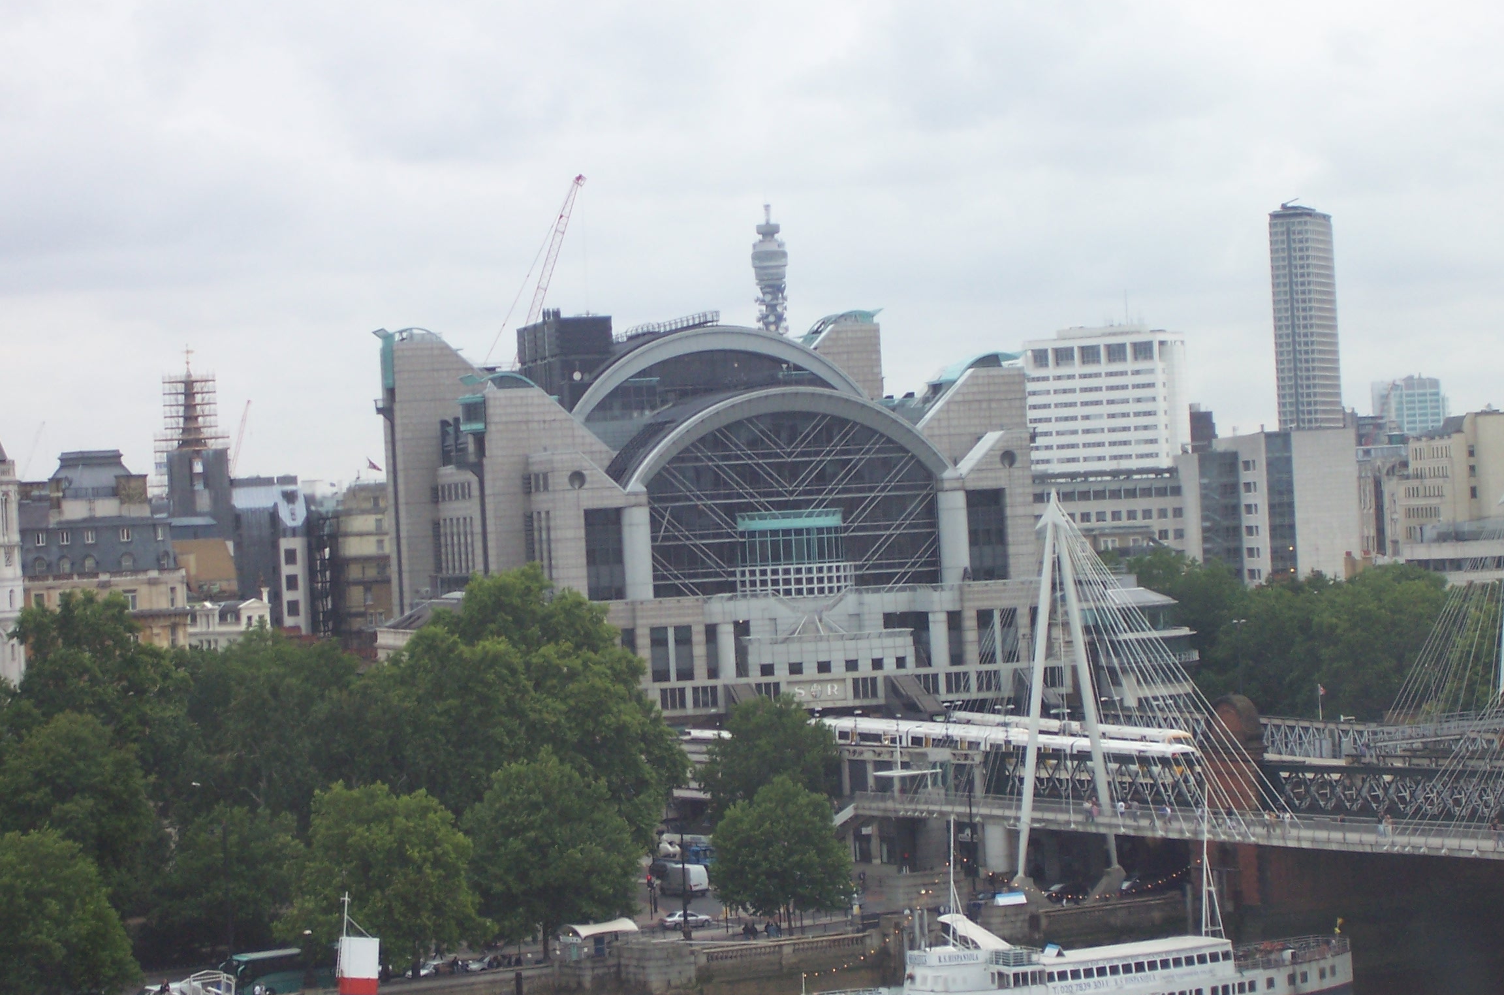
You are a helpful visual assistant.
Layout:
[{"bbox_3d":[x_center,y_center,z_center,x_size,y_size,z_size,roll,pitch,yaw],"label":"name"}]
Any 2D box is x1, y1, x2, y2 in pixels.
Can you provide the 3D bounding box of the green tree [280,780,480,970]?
[{"bbox_3d":[-23.160,24.110,276.000,12.400,12.700,12.200,-3,-1,0],"label":"green tree"}]

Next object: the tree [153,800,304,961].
[{"bbox_3d":[-41.440,30.520,350.100,12.000,12.700,12.000,-3,-1,-7],"label":"tree"}]

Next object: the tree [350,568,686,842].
[{"bbox_3d":[-20.690,21.490,394.210,29.000,29.500,27.000,-3,-1,-3],"label":"tree"}]

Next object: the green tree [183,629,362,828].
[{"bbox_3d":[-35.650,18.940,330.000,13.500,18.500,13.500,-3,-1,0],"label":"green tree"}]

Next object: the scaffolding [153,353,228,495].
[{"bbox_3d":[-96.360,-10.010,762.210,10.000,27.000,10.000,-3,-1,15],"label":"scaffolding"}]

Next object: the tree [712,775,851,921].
[{"bbox_3d":[2.300,28.390,349.720,10.800,12.400,10.800,-3,-1,0],"label":"tree"}]

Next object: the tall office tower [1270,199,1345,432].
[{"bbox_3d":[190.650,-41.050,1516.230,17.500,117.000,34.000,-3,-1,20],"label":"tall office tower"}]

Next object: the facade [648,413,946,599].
[{"bbox_3d":[4.120,0.330,420.000,27.900,17.300,3.000,-3,-1,-11],"label":"facade"}]

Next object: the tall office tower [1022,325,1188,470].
[{"bbox_3d":[85.560,-9.960,1071.670,35.000,62.500,18.000,-3,-1,28],"label":"tall office tower"}]

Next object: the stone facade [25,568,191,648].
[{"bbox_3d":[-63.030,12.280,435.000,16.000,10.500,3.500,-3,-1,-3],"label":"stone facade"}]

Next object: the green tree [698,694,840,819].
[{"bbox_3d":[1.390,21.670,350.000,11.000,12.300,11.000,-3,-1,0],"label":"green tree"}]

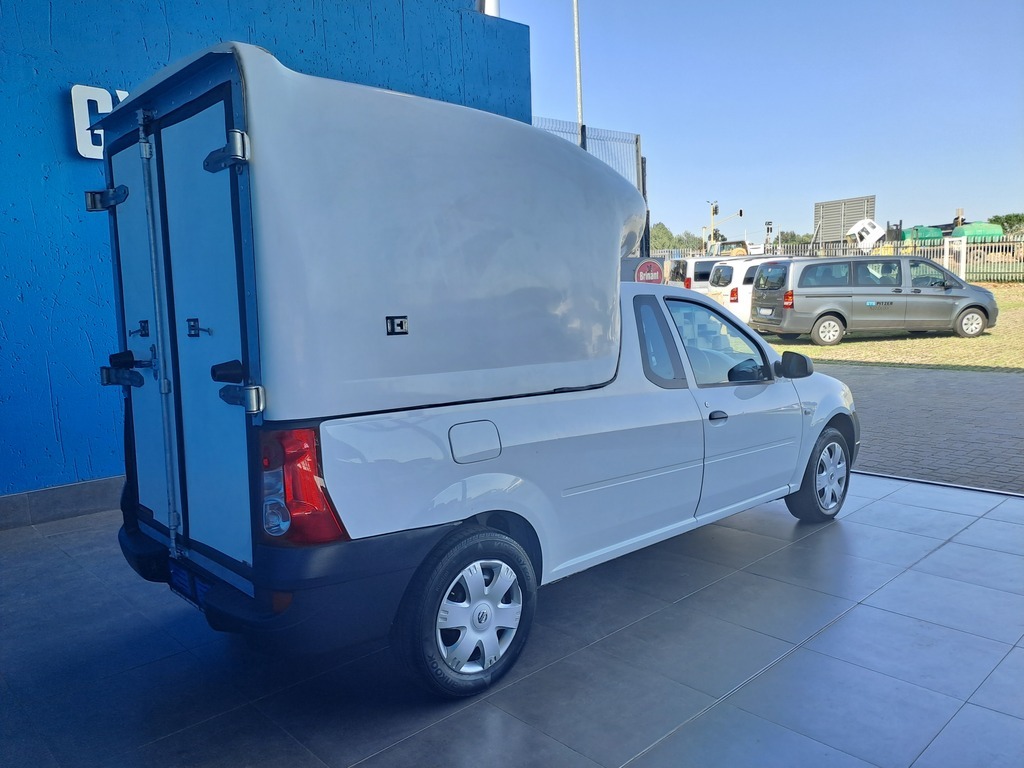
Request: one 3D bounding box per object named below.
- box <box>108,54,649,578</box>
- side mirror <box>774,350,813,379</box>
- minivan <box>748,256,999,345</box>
[{"bbox_3d":[-0.460,-0.305,3.395,2.170,1.690,1.430,-7,9,-43],"label":"box"},{"bbox_3d":[1.562,-0.108,4.072,0.115,0.150,0.205,-7,9,-43],"label":"side mirror"},{"bbox_3d":[8.179,-1.921,16.696,5.140,1.910,1.950,-2,6,-4],"label":"minivan"}]

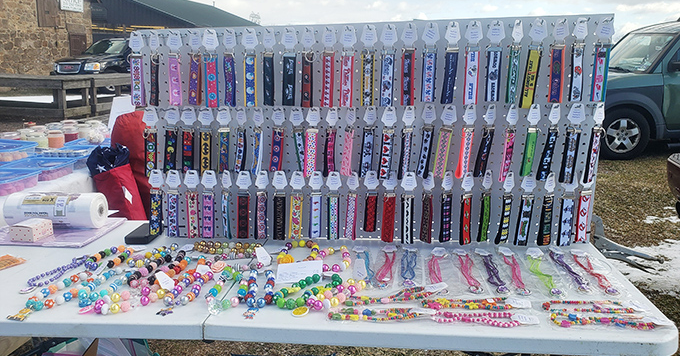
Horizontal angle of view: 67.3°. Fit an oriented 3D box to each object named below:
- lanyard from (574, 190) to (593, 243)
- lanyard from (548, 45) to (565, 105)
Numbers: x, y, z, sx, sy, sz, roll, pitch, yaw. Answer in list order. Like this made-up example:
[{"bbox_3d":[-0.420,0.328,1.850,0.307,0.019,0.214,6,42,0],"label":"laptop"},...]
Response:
[{"bbox_3d":[0.649,0.103,1.359,0.034,0.144,0.012,1,13,7],"label":"lanyard"},{"bbox_3d":[0.519,-0.249,1.225,0.031,0.140,0.015,2,15,15],"label":"lanyard"}]

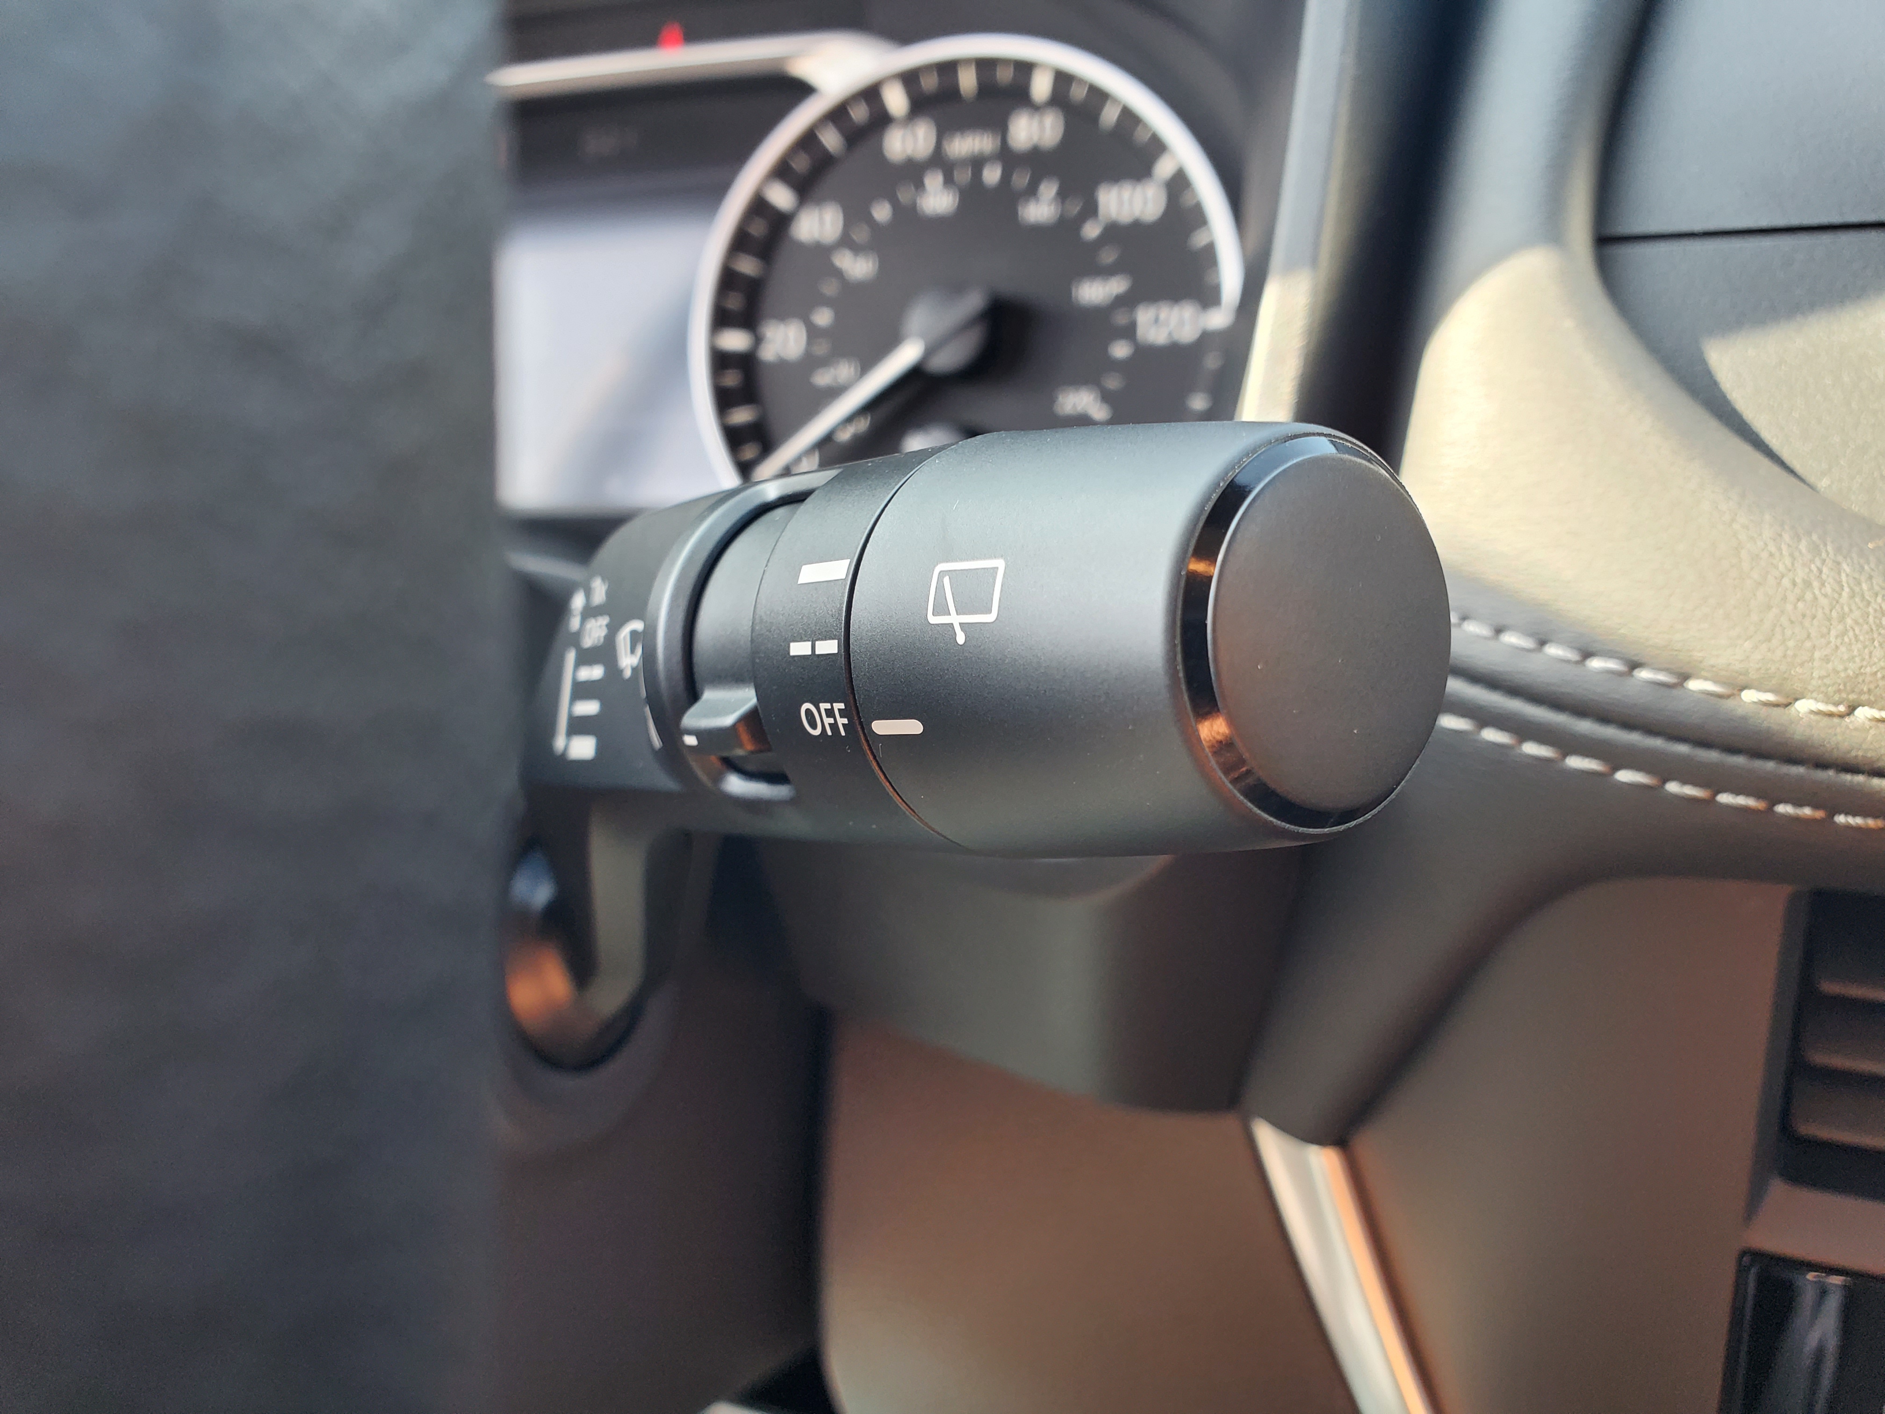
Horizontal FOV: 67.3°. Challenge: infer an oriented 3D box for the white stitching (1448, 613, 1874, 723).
[{"bbox_3d":[0.066,-0.004,0.134,0.003,0.003,0.042,-10,21,-36],"label":"white stitching"}]

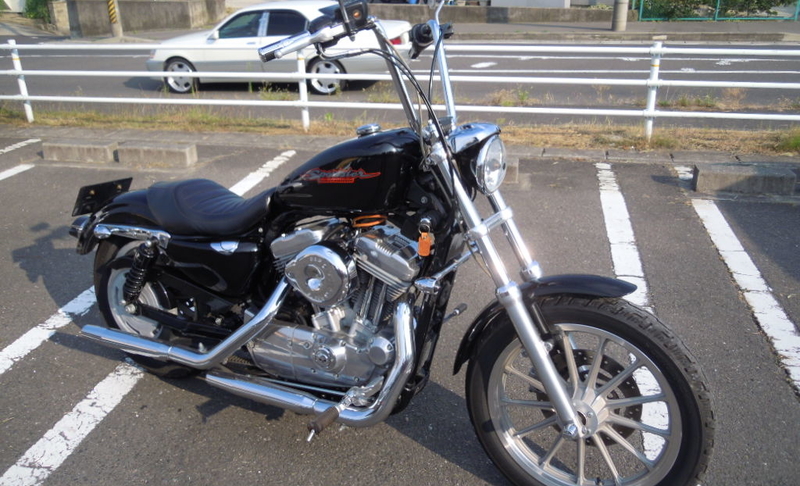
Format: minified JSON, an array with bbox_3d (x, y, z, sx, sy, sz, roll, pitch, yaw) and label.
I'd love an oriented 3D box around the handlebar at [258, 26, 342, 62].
[{"bbox_3d":[-0.222,-0.472,1.523,0.225,0.065,0.090,-26,32,-23],"label":"handlebar"}]

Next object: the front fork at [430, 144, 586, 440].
[{"bbox_3d":[0.312,0.101,1.744,0.100,0.851,0.250,-25,0,31],"label":"front fork"}]

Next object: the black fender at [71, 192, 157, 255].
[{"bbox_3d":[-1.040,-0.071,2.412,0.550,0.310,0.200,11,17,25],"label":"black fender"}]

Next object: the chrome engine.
[{"bbox_3d":[-0.162,0.160,2.015,0.550,0.500,0.400,11,16,23],"label":"chrome engine"}]

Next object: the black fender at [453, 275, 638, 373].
[{"bbox_3d":[0.383,0.249,1.774,0.475,0.385,0.140,12,18,26],"label":"black fender"}]

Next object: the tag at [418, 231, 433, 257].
[{"bbox_3d":[0.068,0.004,1.757,0.035,0.070,0.008,5,23,14],"label":"tag"}]

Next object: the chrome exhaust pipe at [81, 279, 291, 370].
[{"bbox_3d":[-0.693,0.212,2.039,0.870,0.360,0.120,11,16,23],"label":"chrome exhaust pipe"}]

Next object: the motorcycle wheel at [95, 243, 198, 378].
[{"bbox_3d":[-0.889,0.200,2.400,0.645,0.645,0.150,11,17,25],"label":"motorcycle wheel"}]

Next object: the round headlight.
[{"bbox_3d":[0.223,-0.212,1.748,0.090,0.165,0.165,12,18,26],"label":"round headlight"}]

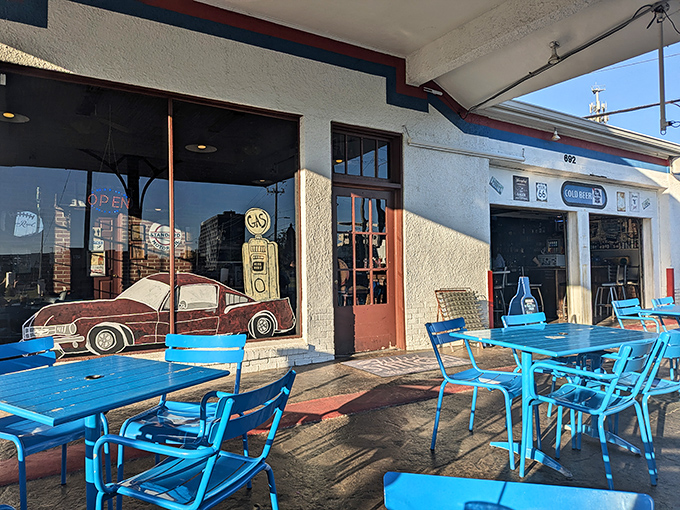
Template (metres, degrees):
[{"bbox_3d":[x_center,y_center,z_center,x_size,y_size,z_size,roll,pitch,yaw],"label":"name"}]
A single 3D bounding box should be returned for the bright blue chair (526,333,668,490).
[{"bbox_3d":[1.366,0.835,2.582,0.550,0.840,0.600,1,-2,-38],"label":"bright blue chair"}]

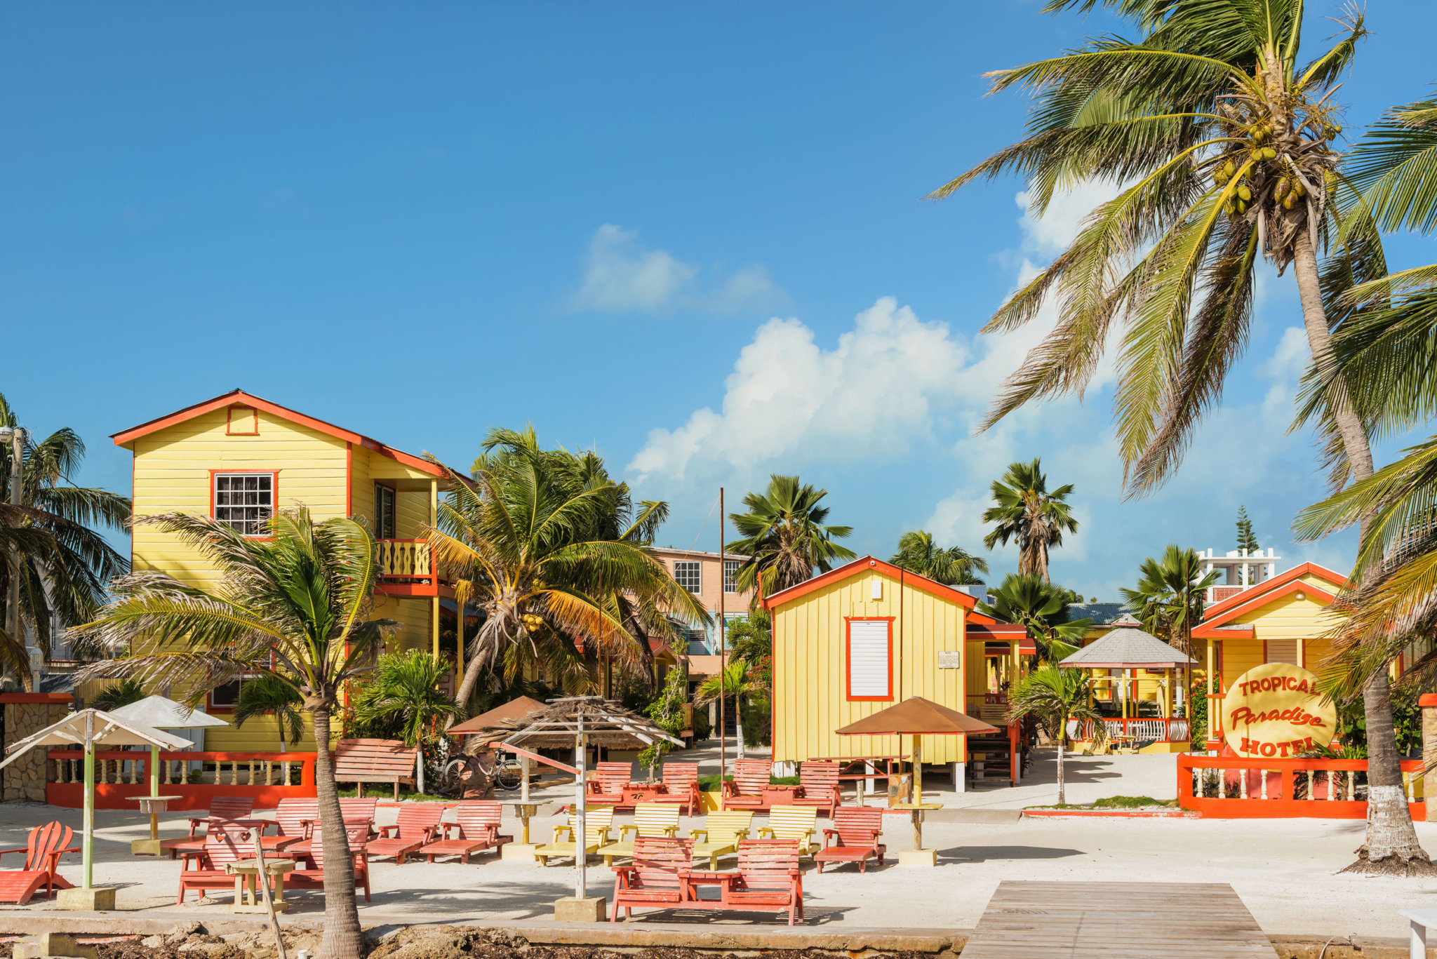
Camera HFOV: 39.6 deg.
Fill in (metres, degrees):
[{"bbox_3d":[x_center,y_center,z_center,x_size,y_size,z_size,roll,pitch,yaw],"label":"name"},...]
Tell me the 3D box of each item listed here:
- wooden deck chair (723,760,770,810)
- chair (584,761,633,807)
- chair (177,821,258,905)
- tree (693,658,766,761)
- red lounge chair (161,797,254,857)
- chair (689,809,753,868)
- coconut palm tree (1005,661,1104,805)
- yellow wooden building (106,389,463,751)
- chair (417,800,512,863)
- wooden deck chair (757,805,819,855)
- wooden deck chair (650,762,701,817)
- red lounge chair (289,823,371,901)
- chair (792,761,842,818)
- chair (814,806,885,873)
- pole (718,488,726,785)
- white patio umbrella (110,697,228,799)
[{"bbox_3d":[0.458,4.926,31.900,0.680,0.920,0.820,-1,-6,13],"label":"wooden deck chair"},{"bbox_3d":[-1.780,4.996,32.300,0.680,0.900,0.820,-1,-6,13],"label":"chair"},{"bbox_3d":[-5.530,4.202,22.010,0.700,0.860,0.900,-1,-5,12],"label":"chair"},{"bbox_3d":[0.250,4.716,38.521,1.500,2.550,1.500,0,-6,0],"label":"tree"},{"bbox_3d":[-6.400,4.431,25.281,0.720,0.720,1.850,-1,-6,11],"label":"red lounge chair"},{"bbox_3d":[-0.060,4.618,25.587,0.700,0.680,1.650,-1,-5,15],"label":"chair"},{"bbox_3d":[6.220,4.591,36.434,1.750,2.600,1.750,0,-5,0],"label":"coconut palm tree"},{"bbox_3d":[-8.291,2.623,42.902,6.870,8.050,8.000,-1,-6,5],"label":"yellow wooden building"},{"bbox_3d":[-3.300,4.661,26.386,0.700,0.740,1.600,-1,-5,15],"label":"chair"},{"bbox_3d":[0.780,4.652,26.287,0.700,0.740,1.600,-1,-5,15],"label":"wooden deck chair"},{"bbox_3d":[-0.675,4.977,32.000,0.680,0.900,0.820,-1,-6,13],"label":"wooden deck chair"},{"bbox_3d":[-4.320,4.193,21.910,0.700,0.860,0.900,-1,-5,12],"label":"red lounge chair"},{"bbox_3d":[1.573,4.924,31.600,0.680,0.920,0.820,-1,-6,13],"label":"chair"},{"bbox_3d":[1.700,4.583,25.489,0.740,0.730,1.900,-1,-6,13],"label":"chair"},{"bbox_3d":[0.057,2.865,33.281,0.080,5.450,0.080,0,-6,0],"label":"pole"},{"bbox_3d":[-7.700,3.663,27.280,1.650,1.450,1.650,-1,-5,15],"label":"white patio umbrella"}]

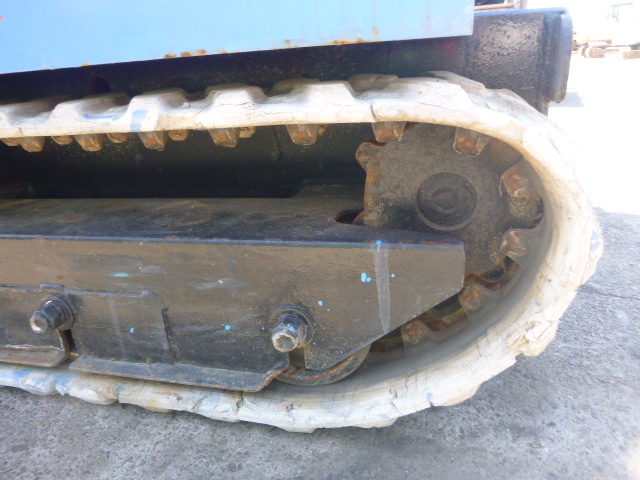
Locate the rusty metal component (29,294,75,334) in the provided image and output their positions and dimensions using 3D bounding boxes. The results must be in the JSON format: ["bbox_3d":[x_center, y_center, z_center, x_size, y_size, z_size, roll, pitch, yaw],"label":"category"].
[{"bbox_3d":[-0.333,0.096,0.567,0.046,0.046,0.035,1,21,13],"label":"rusty metal component"}]

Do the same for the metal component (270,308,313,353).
[{"bbox_3d":[-0.033,0.102,0.497,0.046,0.046,0.035,1,21,13],"label":"metal component"}]

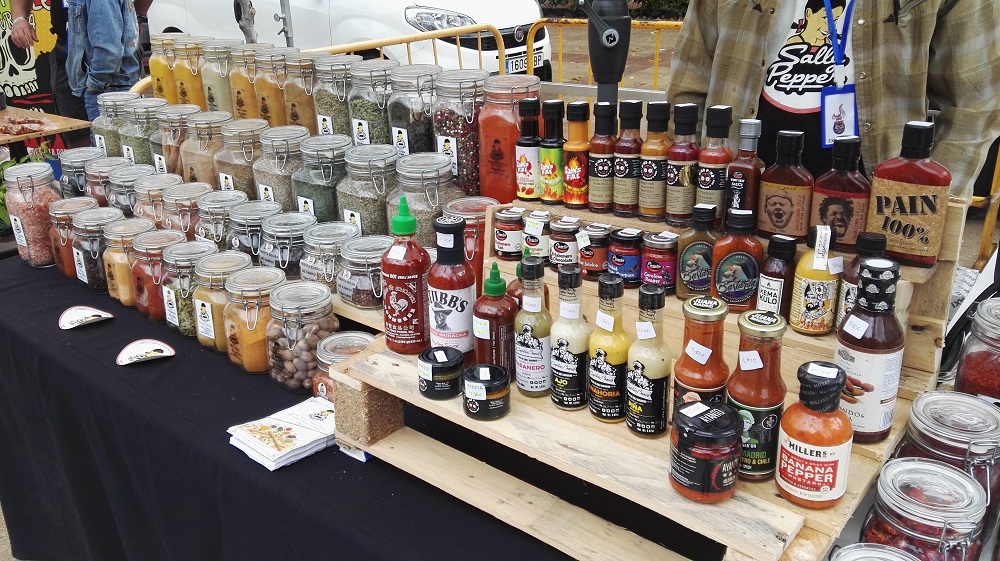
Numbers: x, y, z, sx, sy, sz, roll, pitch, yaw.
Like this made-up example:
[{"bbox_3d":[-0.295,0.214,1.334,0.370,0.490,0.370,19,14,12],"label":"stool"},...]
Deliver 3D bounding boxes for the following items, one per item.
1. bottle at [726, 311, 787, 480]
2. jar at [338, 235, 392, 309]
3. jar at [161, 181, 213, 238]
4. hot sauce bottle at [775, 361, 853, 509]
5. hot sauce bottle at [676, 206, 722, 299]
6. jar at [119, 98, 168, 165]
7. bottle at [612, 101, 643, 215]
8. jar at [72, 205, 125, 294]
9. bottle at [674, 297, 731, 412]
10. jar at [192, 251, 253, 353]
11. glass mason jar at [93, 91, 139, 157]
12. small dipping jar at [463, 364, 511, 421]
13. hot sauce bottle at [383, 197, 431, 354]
[{"bbox_3d":[0.258,0.114,0.743,0.054,0.167,0.054,12,23,34],"label":"bottle"},{"bbox_3d":[-0.227,-0.013,1.303,0.104,0.108,0.104,-1,19,0],"label":"jar"},{"bbox_3d":[-0.616,-0.120,1.486,0.101,0.110,0.106,0,22,0],"label":"jar"},{"bbox_3d":[0.307,0.146,0.719,0.067,0.129,0.067,11,22,29],"label":"hot sauce bottle"},{"bbox_3d":[0.276,-0.035,1.001,0.062,0.122,0.034,5,20,15],"label":"hot sauce bottle"},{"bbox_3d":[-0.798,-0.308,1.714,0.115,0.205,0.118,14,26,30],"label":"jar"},{"bbox_3d":[0.196,-0.188,1.134,0.042,0.169,0.042,-1,19,0],"label":"bottle"},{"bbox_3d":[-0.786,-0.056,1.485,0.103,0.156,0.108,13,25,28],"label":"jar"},{"bbox_3d":[0.205,0.098,0.749,0.056,0.170,0.056,15,25,38],"label":"bottle"},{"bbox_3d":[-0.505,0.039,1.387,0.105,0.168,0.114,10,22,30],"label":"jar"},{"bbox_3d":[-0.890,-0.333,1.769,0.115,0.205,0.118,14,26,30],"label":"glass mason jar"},{"bbox_3d":[-0.017,0.134,0.892,0.056,0.048,0.056,-2,19,1],"label":"small dipping jar"},{"bbox_3d":[-0.134,-0.010,1.065,0.067,0.226,0.067,4,18,13],"label":"hot sauce bottle"}]

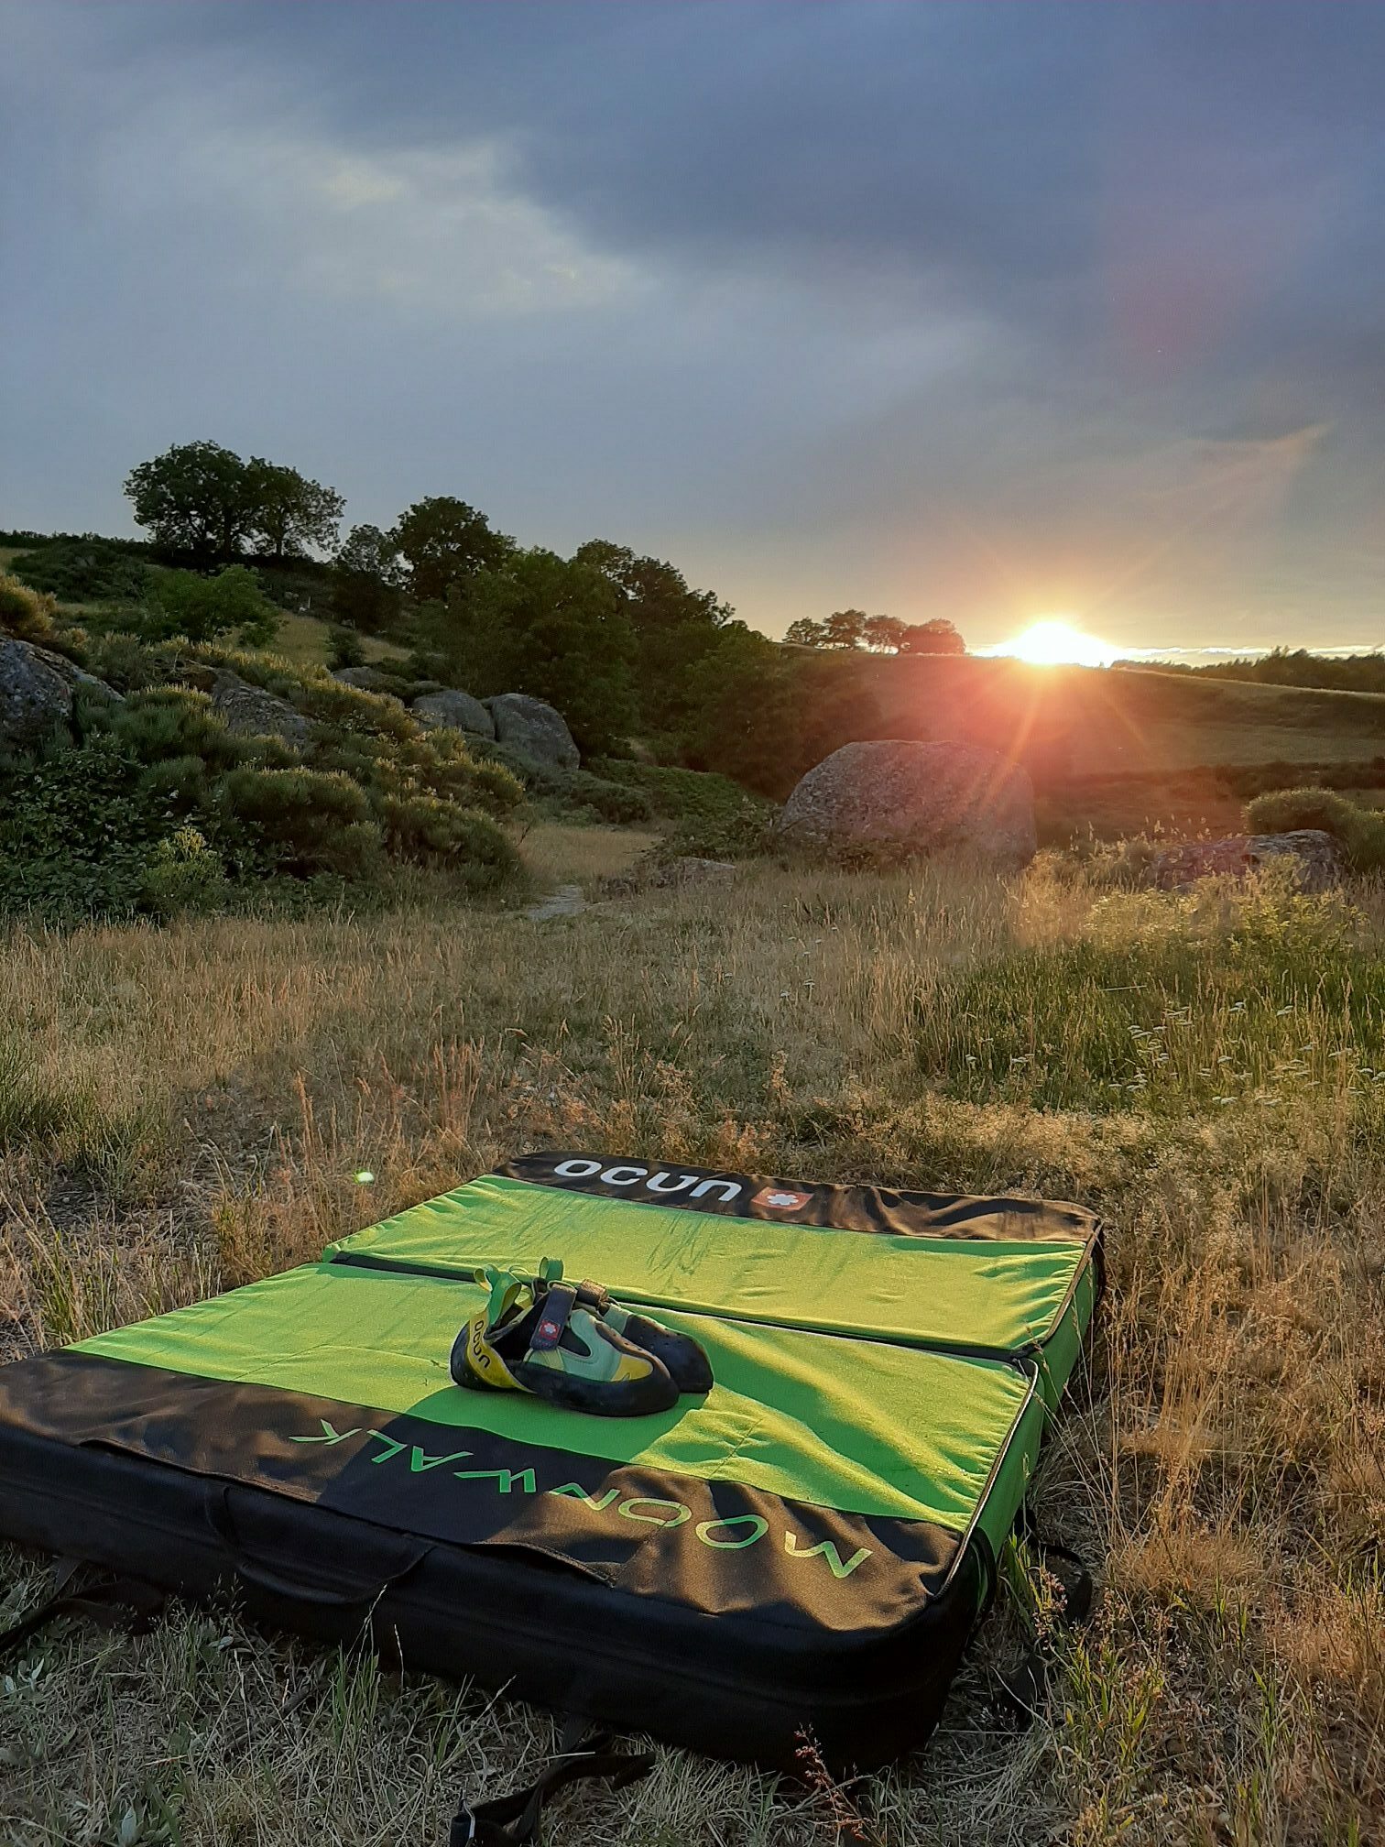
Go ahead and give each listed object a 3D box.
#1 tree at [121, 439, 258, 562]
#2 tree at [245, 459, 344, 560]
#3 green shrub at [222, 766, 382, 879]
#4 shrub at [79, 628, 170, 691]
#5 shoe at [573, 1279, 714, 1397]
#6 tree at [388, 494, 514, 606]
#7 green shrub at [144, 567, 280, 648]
[{"bbox_3d":[-34.338,-29.002,95.000,9.091,8.300,8.636,0,6,0],"label":"tree"},{"bbox_3d":[-27.421,-28.360,95.000,7.115,6.818,7.115,0,6,0],"label":"tree"},{"bbox_3d":[-3.101,-0.798,11.000,1.270,0.910,1.080,0,6,0],"label":"green shrub"},{"bbox_3d":[-6.540,-3.002,16.000,1.136,0.769,1.022,0,6,0],"label":"shrub"},{"bbox_3d":[-0.098,0.442,1.540,0.250,0.110,0.095,1,5,13],"label":"shoe"},{"bbox_3d":[-14.765,-22.799,85.000,7.515,6.830,7.139,0,6,0],"label":"tree"},{"bbox_3d":[-13.896,-9.133,40.000,4.036,2.330,3.430,0,6,0],"label":"green shrub"}]

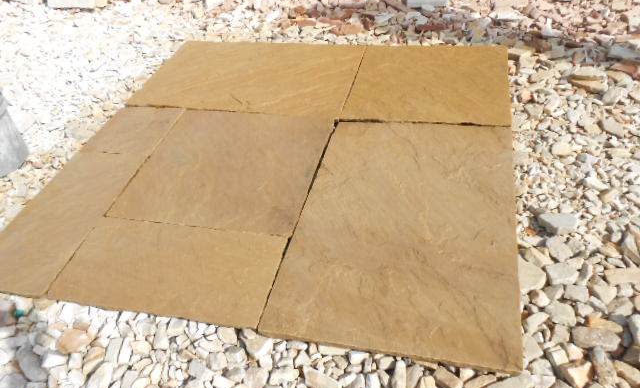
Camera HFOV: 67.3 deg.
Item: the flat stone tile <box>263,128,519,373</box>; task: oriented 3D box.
[{"bbox_3d":[0.247,0.059,1.386,0.591,0.021,0.873,4,44,16],"label":"flat stone tile"}]

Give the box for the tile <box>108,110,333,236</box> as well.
[{"bbox_3d":[-0.310,-0.096,1.641,0.601,0.021,0.588,5,45,14],"label":"tile"}]

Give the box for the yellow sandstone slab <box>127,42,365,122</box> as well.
[{"bbox_3d":[-0.293,-0.506,2.082,0.892,0.021,0.585,6,44,14],"label":"yellow sandstone slab"}]

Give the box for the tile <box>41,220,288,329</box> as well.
[{"bbox_3d":[-0.407,0.207,1.335,0.597,0.021,0.295,5,45,12],"label":"tile"}]

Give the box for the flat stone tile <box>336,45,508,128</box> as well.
[{"bbox_3d":[0.425,-0.436,1.890,0.597,0.021,0.579,5,44,15],"label":"flat stone tile"}]

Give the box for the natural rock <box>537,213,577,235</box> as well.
[{"bbox_3d":[0.643,0.080,1.304,0.090,0.034,0.056,5,44,15],"label":"natural rock"}]

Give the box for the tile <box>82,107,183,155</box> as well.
[{"bbox_3d":[-0.705,-0.241,1.860,0.289,0.021,0.301,4,44,15],"label":"tile"}]

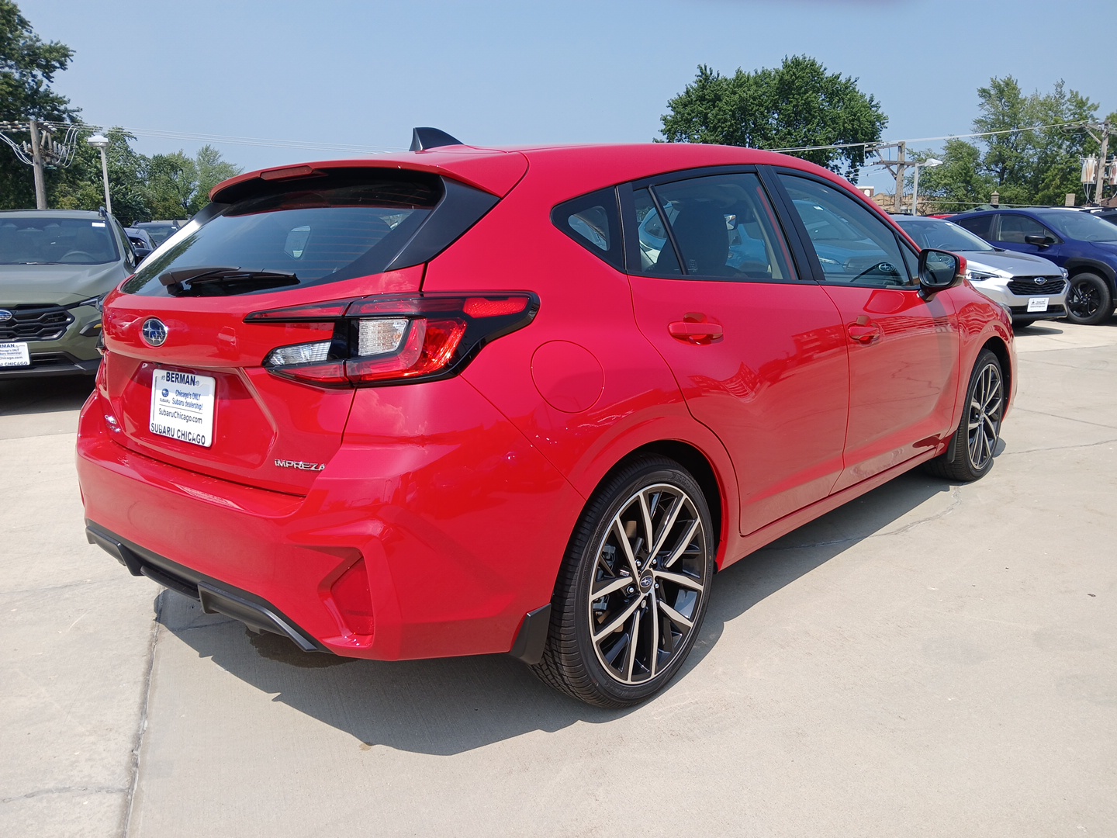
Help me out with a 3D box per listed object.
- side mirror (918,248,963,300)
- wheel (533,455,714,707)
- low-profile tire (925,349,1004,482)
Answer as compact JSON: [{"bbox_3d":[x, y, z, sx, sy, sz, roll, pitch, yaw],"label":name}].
[{"bbox_3d":[1.339,-0.521,2.998,0.210,0.180,0.150,8,14,42],"label":"side mirror"},{"bbox_3d":[0.145,0.383,2.086,0.228,0.635,0.635,8,14,42],"label":"wheel"},{"bbox_3d":[1.934,-0.022,4.026,0.228,0.635,0.635,8,14,42],"label":"low-profile tire"}]

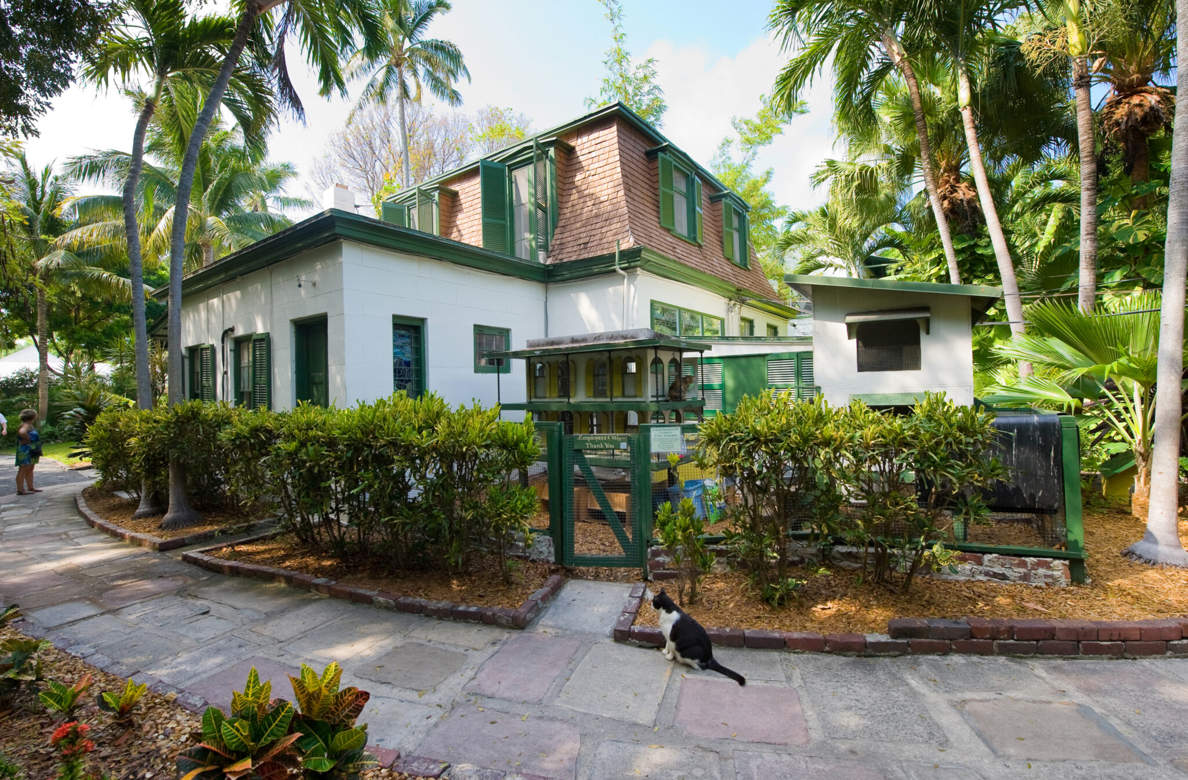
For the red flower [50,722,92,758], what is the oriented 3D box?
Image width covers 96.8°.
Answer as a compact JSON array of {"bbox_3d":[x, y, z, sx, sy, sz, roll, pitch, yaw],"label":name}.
[{"bbox_3d":[-1.760,1.185,1.780,0.120,0.105,0.120,-1,0,-40],"label":"red flower"}]

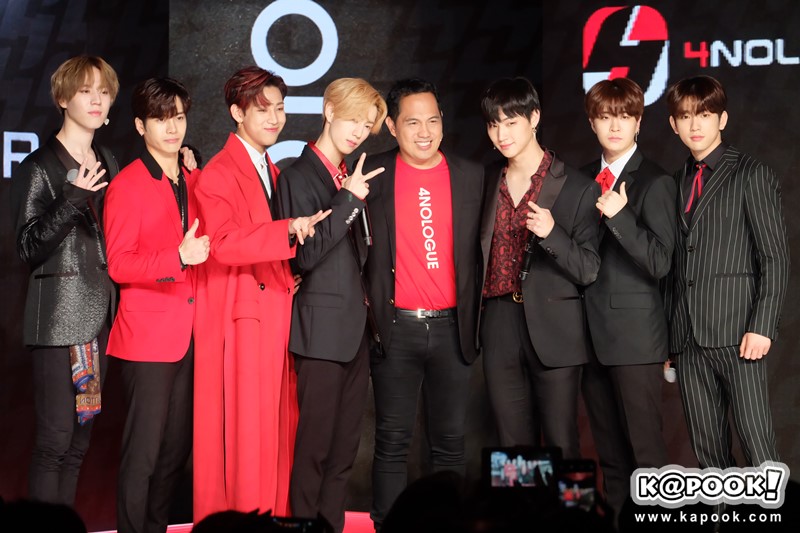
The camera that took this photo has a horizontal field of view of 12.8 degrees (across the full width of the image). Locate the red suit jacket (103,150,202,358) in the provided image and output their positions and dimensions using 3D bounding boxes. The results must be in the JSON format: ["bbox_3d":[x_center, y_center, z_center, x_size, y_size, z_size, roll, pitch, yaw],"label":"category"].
[{"bbox_3d":[-0.831,-0.031,12.200,0.470,0.730,0.330,-2,3,-40],"label":"red suit jacket"}]

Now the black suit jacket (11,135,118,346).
[{"bbox_3d":[-1.139,-0.087,12.400,0.520,0.740,0.330,-1,2,-35],"label":"black suit jacket"}]

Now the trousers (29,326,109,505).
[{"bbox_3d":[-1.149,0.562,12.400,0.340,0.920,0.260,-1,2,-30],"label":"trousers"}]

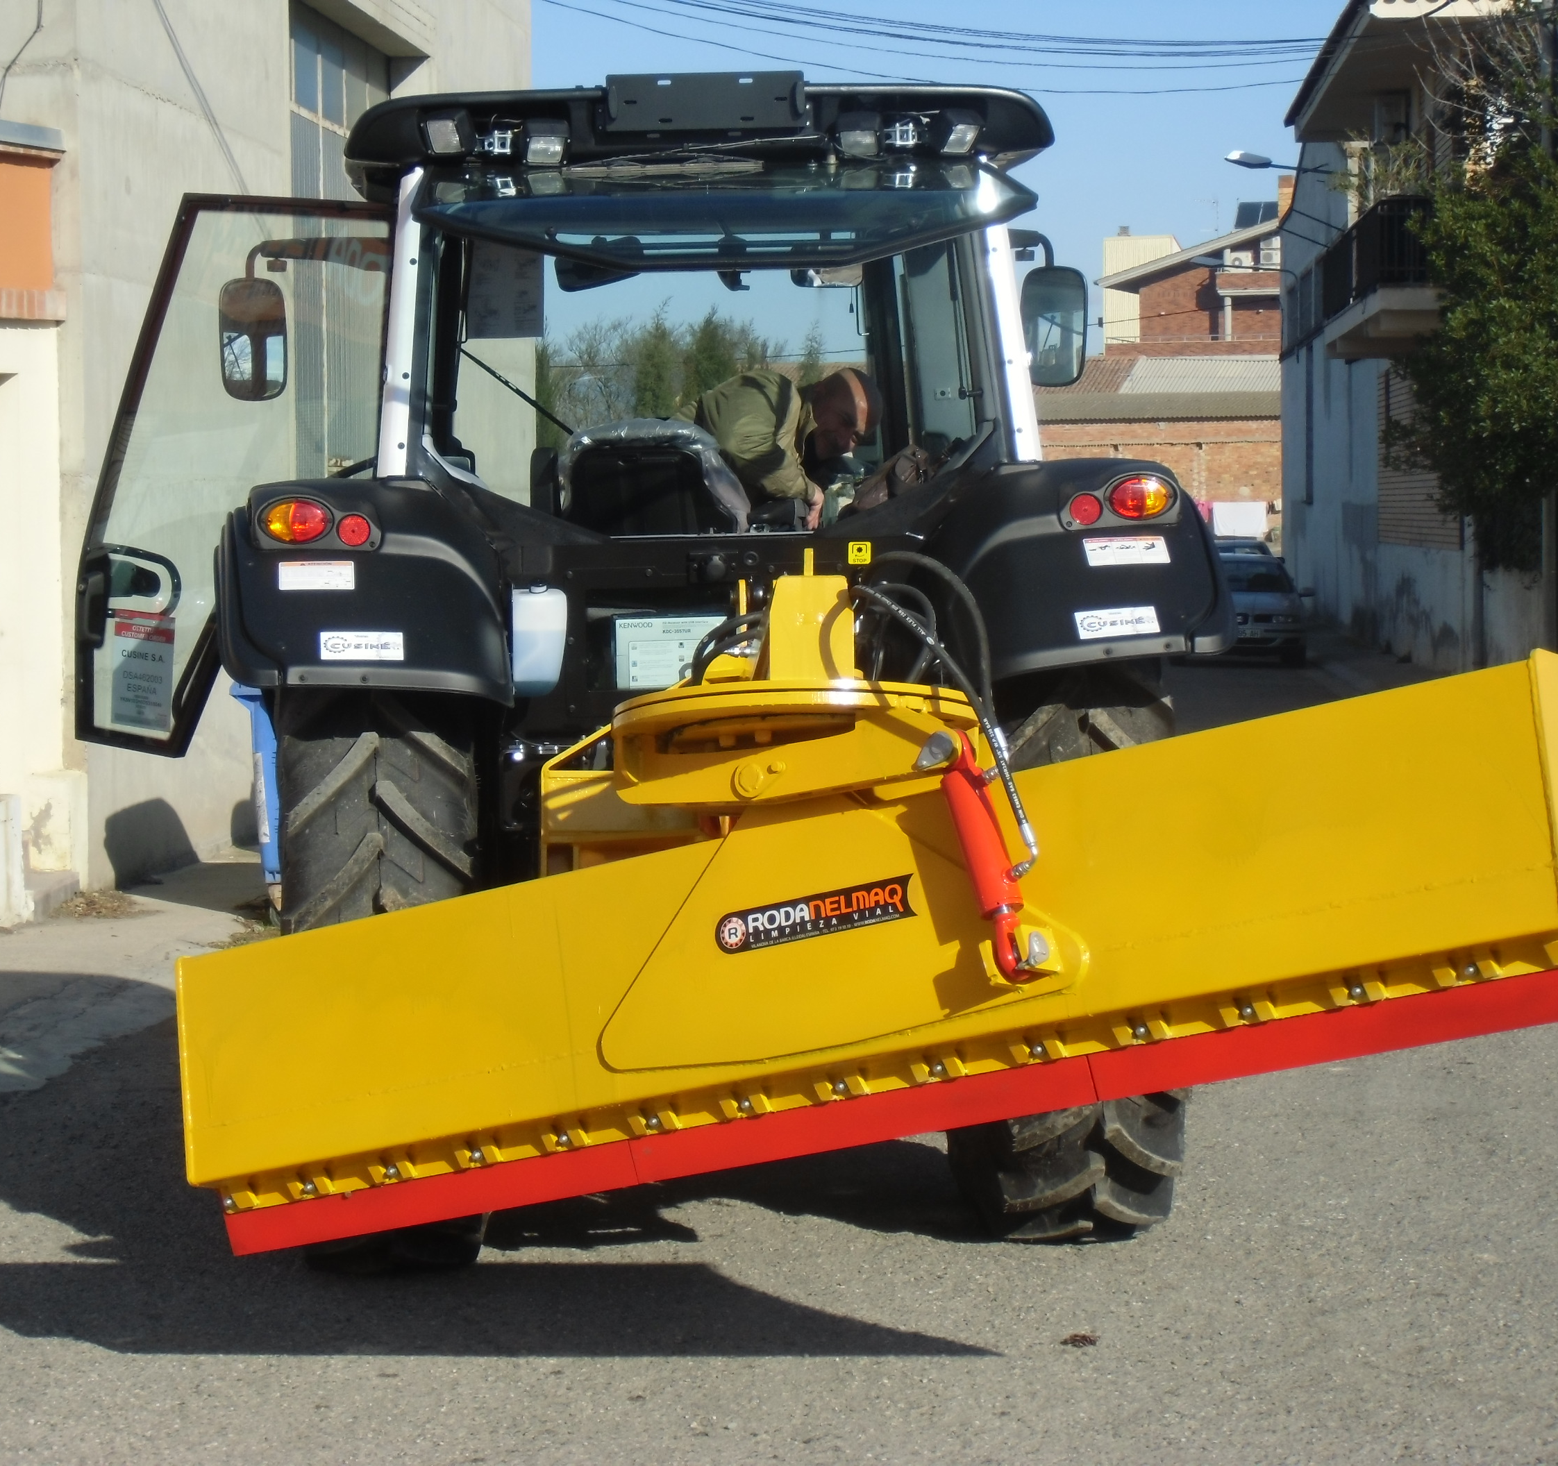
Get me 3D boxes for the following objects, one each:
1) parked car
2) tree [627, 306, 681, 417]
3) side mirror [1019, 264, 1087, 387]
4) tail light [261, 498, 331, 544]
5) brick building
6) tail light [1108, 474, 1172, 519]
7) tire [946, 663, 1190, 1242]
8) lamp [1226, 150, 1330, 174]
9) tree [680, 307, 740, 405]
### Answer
[{"bbox_3d":[6.100,-1.675,58.800,1.690,1.430,4.150,0,3,4],"label":"parked car"},{"bbox_3d":[-2.985,-6.638,105.000,1.500,7.000,1.500,0,3,0],"label":"tree"},{"bbox_3d":[0.772,-1.146,12.400,0.190,0.345,0.090,0,3,2],"label":"side mirror"},{"bbox_3d":[-1.185,-0.520,10.800,0.172,0.110,0.080,-1,3,-7],"label":"tail light"},{"bbox_3d":[14.939,-13.985,172.000,14.000,15.000,14.000,0,3,5],"label":"brick building"},{"bbox_3d":[0.906,-0.592,11.050,0.172,0.110,0.080,-1,3,-7],"label":"tail light"},{"bbox_3d":[0.757,0.500,11.700,0.500,1.700,1.700,-1,3,-7],"label":"tire"},{"bbox_3d":[7.787,-8.947,69.000,1.650,0.330,0.300,0,3,4],"label":"lamp"},{"bbox_3d":[-1.638,-6.638,105.000,1.600,7.000,1.600,0,3,0],"label":"tree"}]

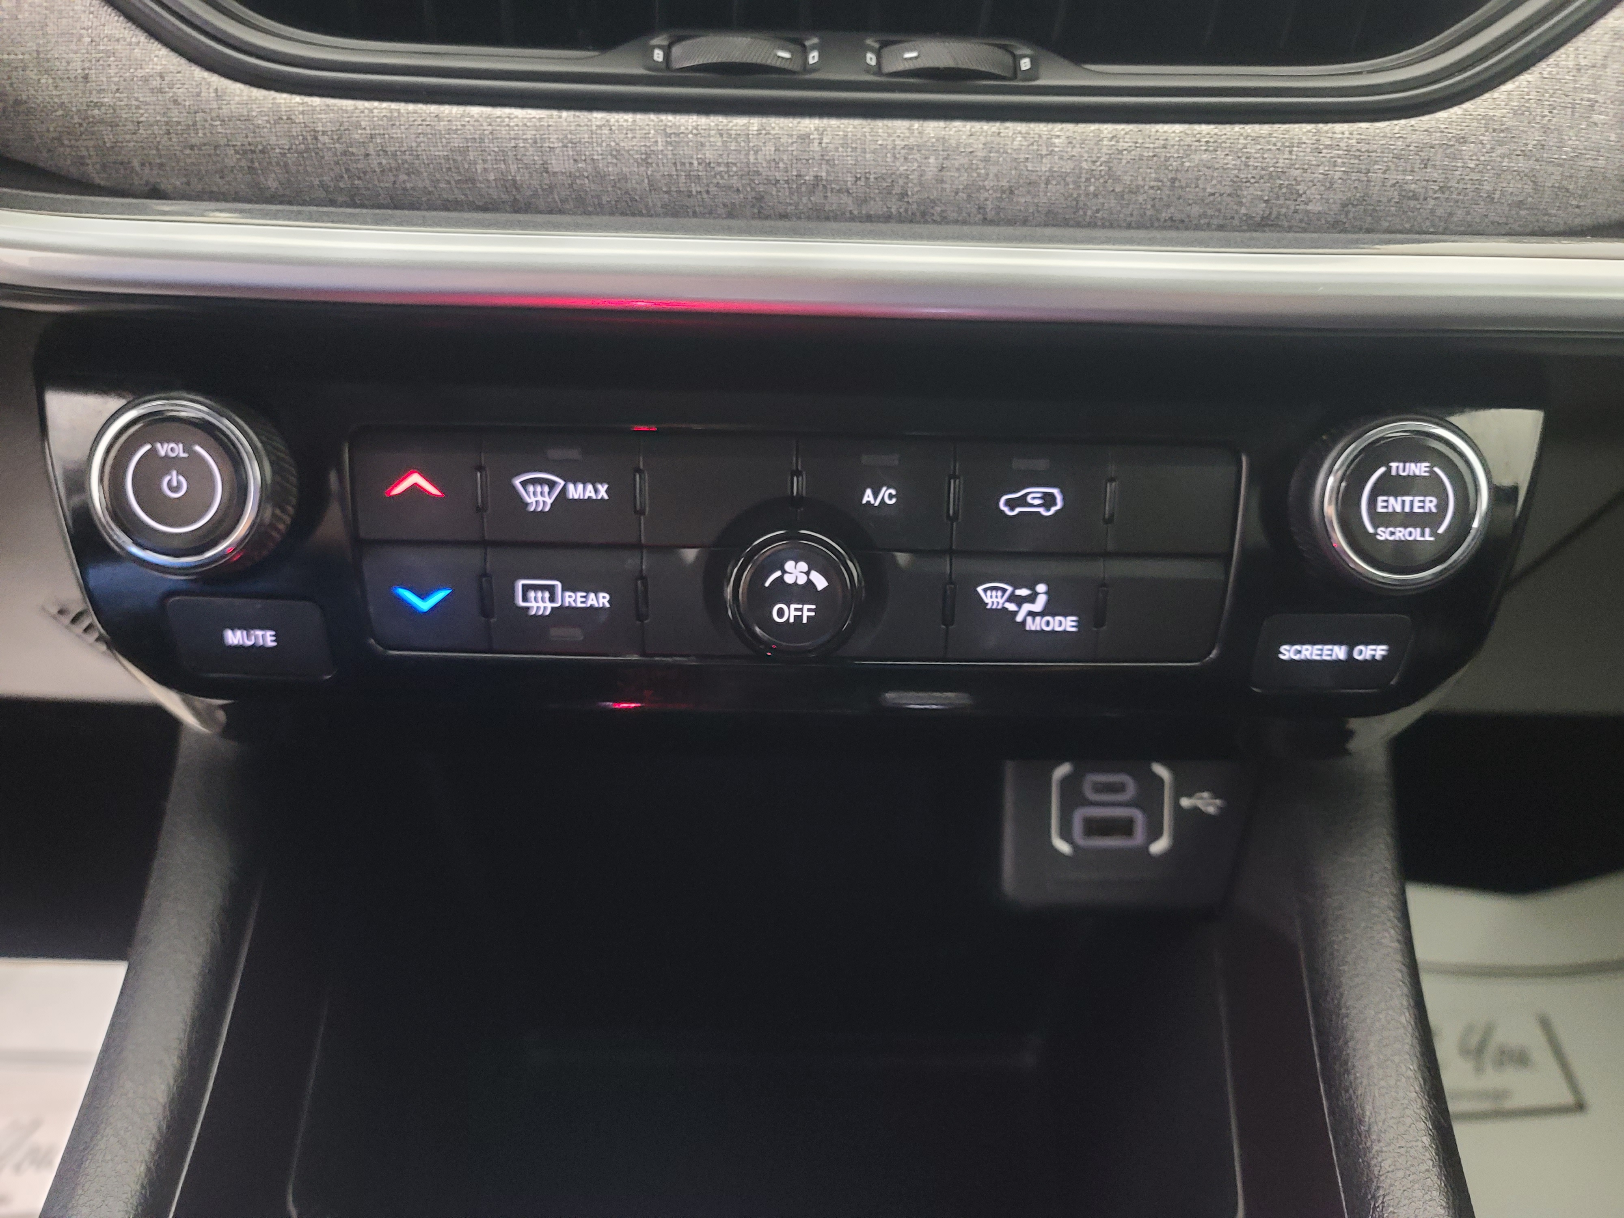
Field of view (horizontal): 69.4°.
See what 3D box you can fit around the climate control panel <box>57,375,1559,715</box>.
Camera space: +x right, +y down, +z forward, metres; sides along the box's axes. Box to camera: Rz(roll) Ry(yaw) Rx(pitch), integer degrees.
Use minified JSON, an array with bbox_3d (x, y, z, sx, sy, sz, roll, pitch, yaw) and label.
[{"bbox_3d":[-0.004,-0.013,0.236,0.280,0.065,0.045,1,17,0],"label":"climate control panel"}]

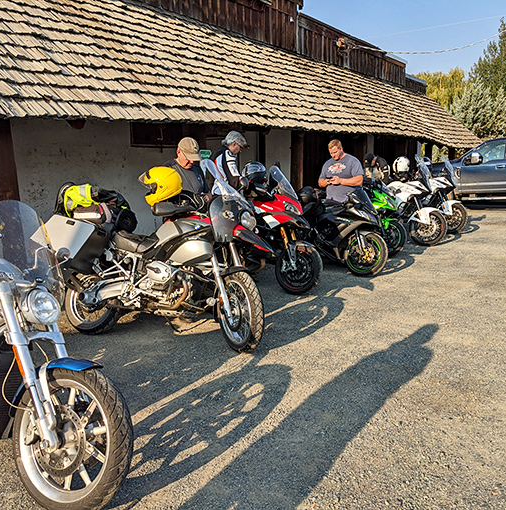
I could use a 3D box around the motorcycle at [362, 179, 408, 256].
[{"bbox_3d":[1.360,-0.583,8.131,2.050,1.140,0.770,4,11,24],"label":"motorcycle"}]

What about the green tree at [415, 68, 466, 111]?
[{"bbox_3d":[18.036,-13.060,50.862,6.500,9.210,6.500,-1,11,0],"label":"green tree"}]

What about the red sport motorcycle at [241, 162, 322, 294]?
[{"bbox_3d":[-0.079,-0.316,6.511,2.120,1.420,0.880,7,14,37],"label":"red sport motorcycle"}]

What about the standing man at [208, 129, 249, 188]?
[{"bbox_3d":[-0.282,-0.518,6.100,0.470,1.780,0.520,1,10,7],"label":"standing man"}]

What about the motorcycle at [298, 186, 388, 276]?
[{"bbox_3d":[0.931,-0.356,7.351,2.050,1.130,0.750,8,14,40],"label":"motorcycle"}]

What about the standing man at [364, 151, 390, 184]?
[{"bbox_3d":[2.390,-1.149,10.100,0.550,1.520,0.550,10,15,44],"label":"standing man"}]

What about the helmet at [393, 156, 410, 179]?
[{"bbox_3d":[2.663,-1.585,9.500,0.320,0.280,0.250,4,12,24],"label":"helmet"}]

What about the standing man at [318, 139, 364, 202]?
[{"bbox_3d":[1.201,-0.721,7.200,0.640,1.750,0.450,5,12,28],"label":"standing man"}]

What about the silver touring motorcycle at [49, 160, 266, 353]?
[{"bbox_3d":[-0.780,-0.020,4.332,2.140,1.450,0.920,4,11,22],"label":"silver touring motorcycle"}]

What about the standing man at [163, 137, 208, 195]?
[{"bbox_3d":[-0.606,-0.254,5.111,0.550,1.720,0.400,-10,14,-41],"label":"standing man"}]

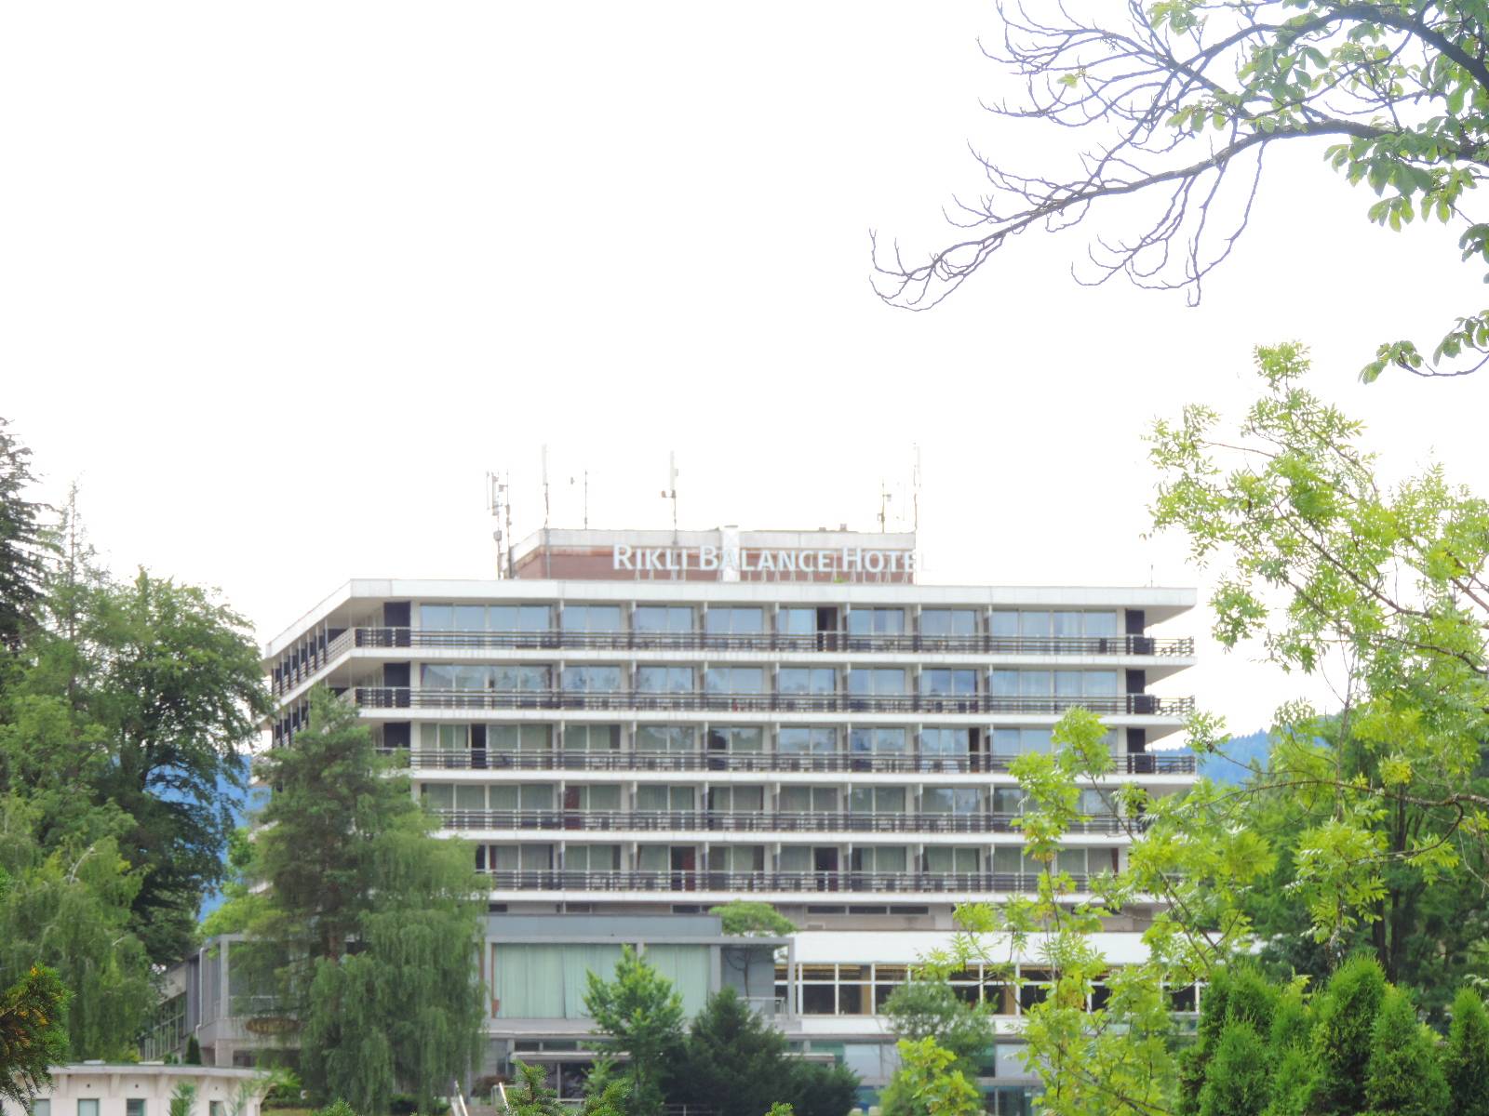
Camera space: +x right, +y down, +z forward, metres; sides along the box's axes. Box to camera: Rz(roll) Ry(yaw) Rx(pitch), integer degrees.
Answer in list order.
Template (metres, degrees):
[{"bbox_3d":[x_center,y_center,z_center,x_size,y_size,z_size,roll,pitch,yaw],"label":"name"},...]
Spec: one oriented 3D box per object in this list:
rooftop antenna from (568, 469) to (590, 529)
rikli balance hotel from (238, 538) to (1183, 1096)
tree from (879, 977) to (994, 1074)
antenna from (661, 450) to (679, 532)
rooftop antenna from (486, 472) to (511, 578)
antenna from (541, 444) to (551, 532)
[{"bbox_3d":[-8.372,-2.977,490.512,1.064,3.066,0.596,1,-6,-10],"label":"rooftop antenna"},{"bbox_3d":[-1.882,14.857,500.206,42.532,30.409,42.532,1,-6,-10],"label":"rikli balance hotel"},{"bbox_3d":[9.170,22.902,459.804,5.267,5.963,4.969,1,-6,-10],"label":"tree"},{"bbox_3d":[-3.776,-3.392,490.825,0.841,4.012,0.596,1,-6,-10],"label":"antenna"},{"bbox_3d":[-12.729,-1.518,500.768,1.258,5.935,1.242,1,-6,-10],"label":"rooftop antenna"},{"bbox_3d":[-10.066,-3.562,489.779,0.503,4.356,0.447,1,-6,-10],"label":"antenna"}]

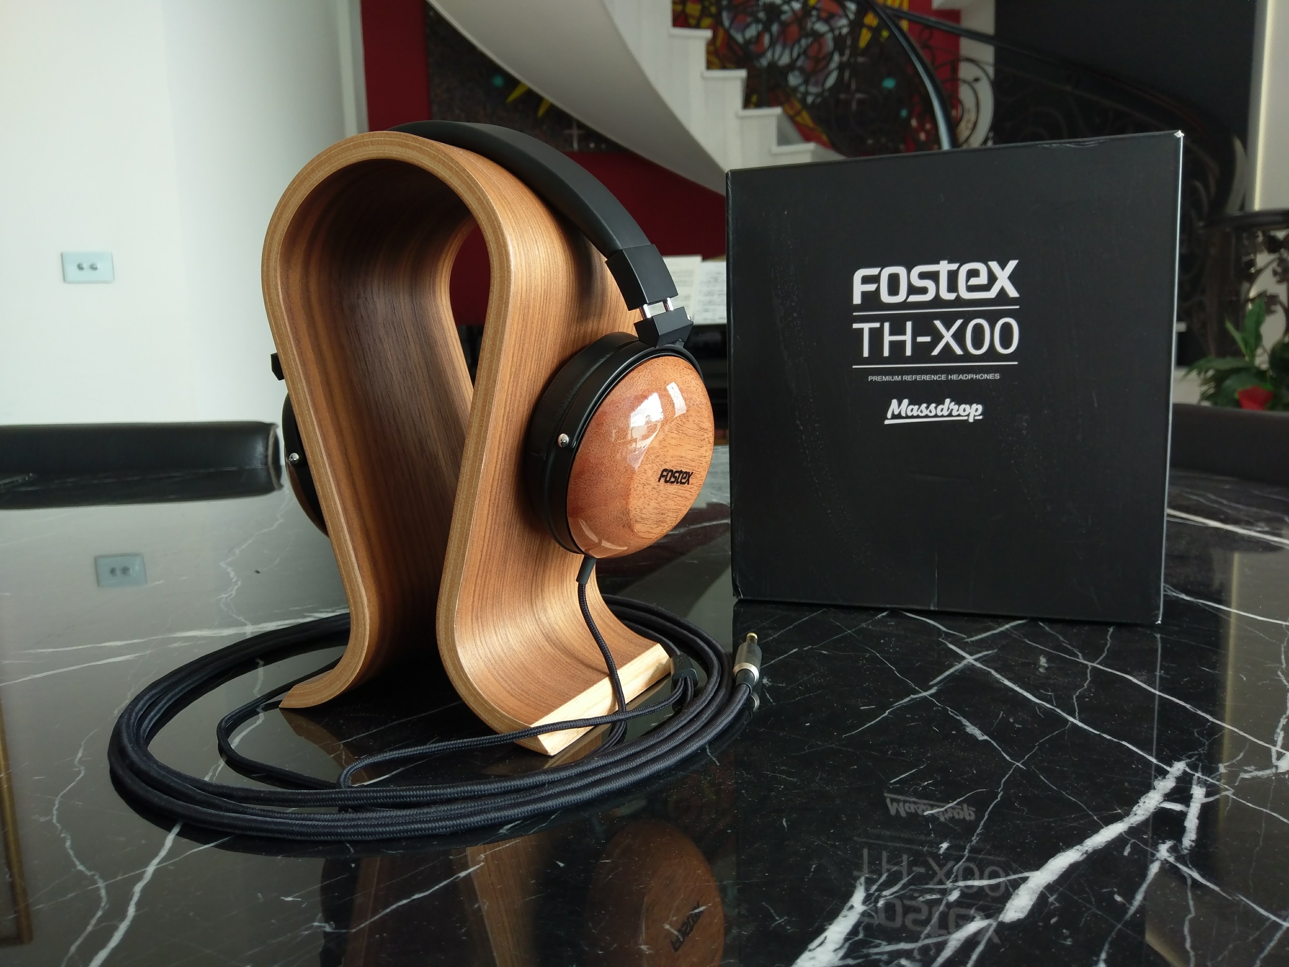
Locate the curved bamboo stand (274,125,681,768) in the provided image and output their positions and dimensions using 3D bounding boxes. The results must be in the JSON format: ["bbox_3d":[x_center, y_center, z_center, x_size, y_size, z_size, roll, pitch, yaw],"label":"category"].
[{"bbox_3d":[-0.090,-0.026,0.478,0.159,0.266,0.112,2,9,25],"label":"curved bamboo stand"}]

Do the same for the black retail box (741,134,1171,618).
[{"bbox_3d":[0.196,-0.064,0.644,0.253,0.277,0.130,1,9,18],"label":"black retail box"}]

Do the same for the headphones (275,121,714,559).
[{"bbox_3d":[-0.086,-0.072,0.484,0.239,0.211,0.104,2,9,25],"label":"headphones"}]

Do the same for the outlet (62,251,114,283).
[{"bbox_3d":[-1.465,-0.569,2.550,0.130,0.083,0.010,-2,8,-3],"label":"outlet"}]

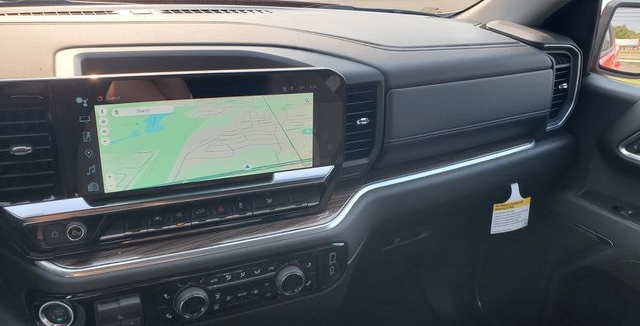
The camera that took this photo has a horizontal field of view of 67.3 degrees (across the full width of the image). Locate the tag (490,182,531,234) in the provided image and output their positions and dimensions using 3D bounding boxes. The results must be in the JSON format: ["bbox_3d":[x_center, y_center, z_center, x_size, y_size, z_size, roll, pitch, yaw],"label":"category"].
[{"bbox_3d":[0.362,0.083,0.902,0.092,0.092,0.009,-7,17,-24],"label":"tag"}]

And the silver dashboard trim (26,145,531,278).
[{"bbox_3d":[0.043,0.052,0.709,0.806,0.067,0.045,-10,28,-28],"label":"silver dashboard trim"}]

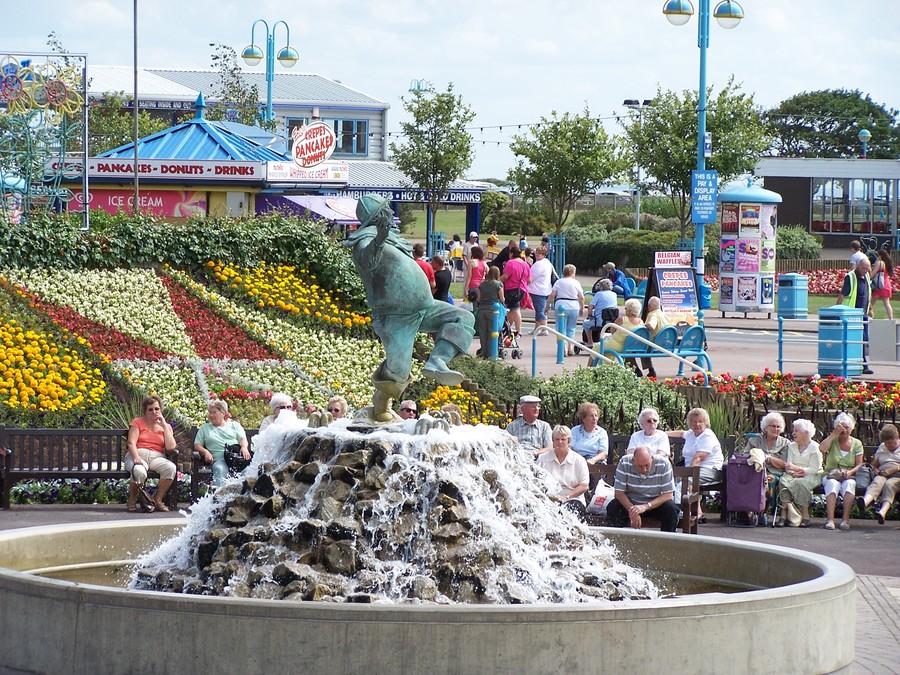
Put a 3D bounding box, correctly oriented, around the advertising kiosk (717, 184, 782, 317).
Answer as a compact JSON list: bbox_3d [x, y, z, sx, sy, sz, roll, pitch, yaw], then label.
[{"bbox_3d":[6.599,-1.939,79.932,1.420,3.050,1.420,2,3,6],"label":"advertising kiosk"}]

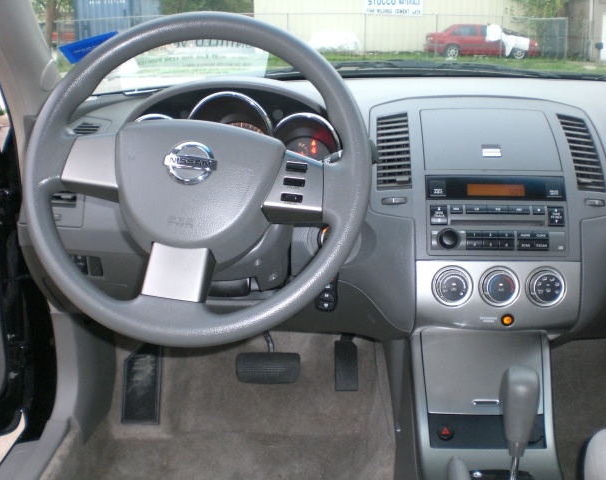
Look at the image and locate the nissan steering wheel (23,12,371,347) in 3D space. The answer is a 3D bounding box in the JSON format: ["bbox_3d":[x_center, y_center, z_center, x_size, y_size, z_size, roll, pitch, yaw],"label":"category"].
[{"bbox_3d":[-0.117,-0.071,0.792,0.385,0.385,0.090,6,-14,4],"label":"nissan steering wheel"}]

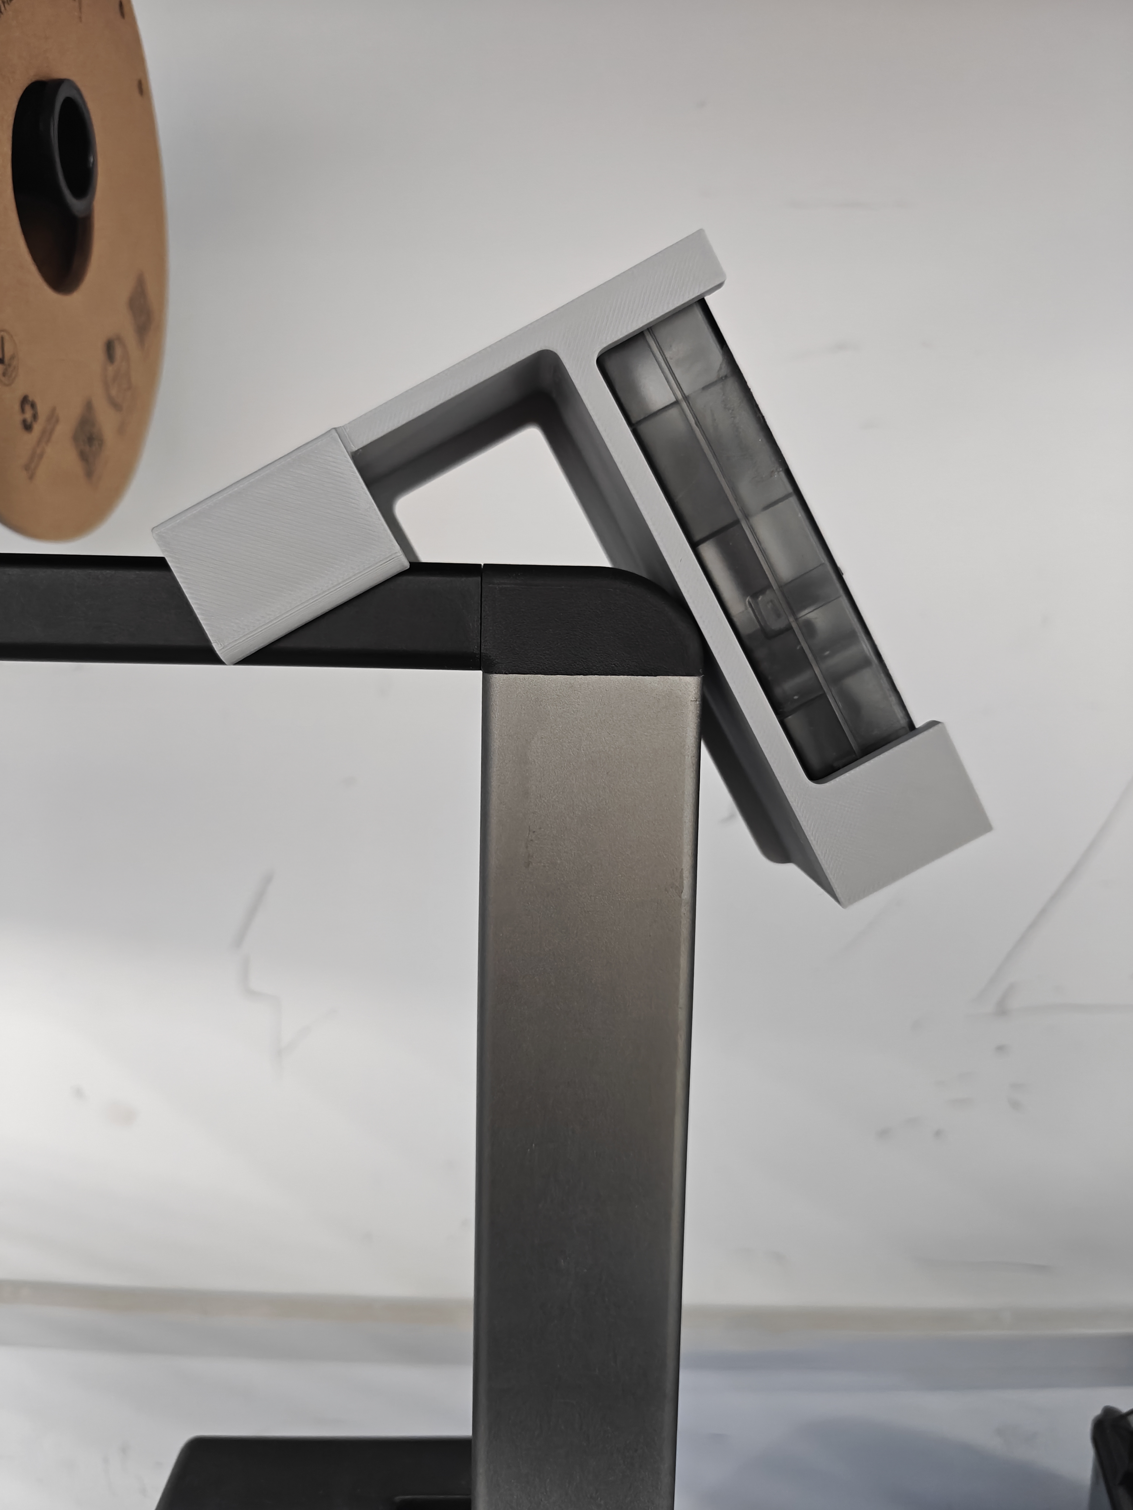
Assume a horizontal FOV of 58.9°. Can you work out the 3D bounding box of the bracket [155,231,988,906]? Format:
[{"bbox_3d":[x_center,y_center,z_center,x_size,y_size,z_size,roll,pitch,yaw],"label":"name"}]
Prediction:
[{"bbox_3d":[0.004,-0.020,0.267,0.146,0.160,0.055,-28,7,2],"label":"bracket"}]

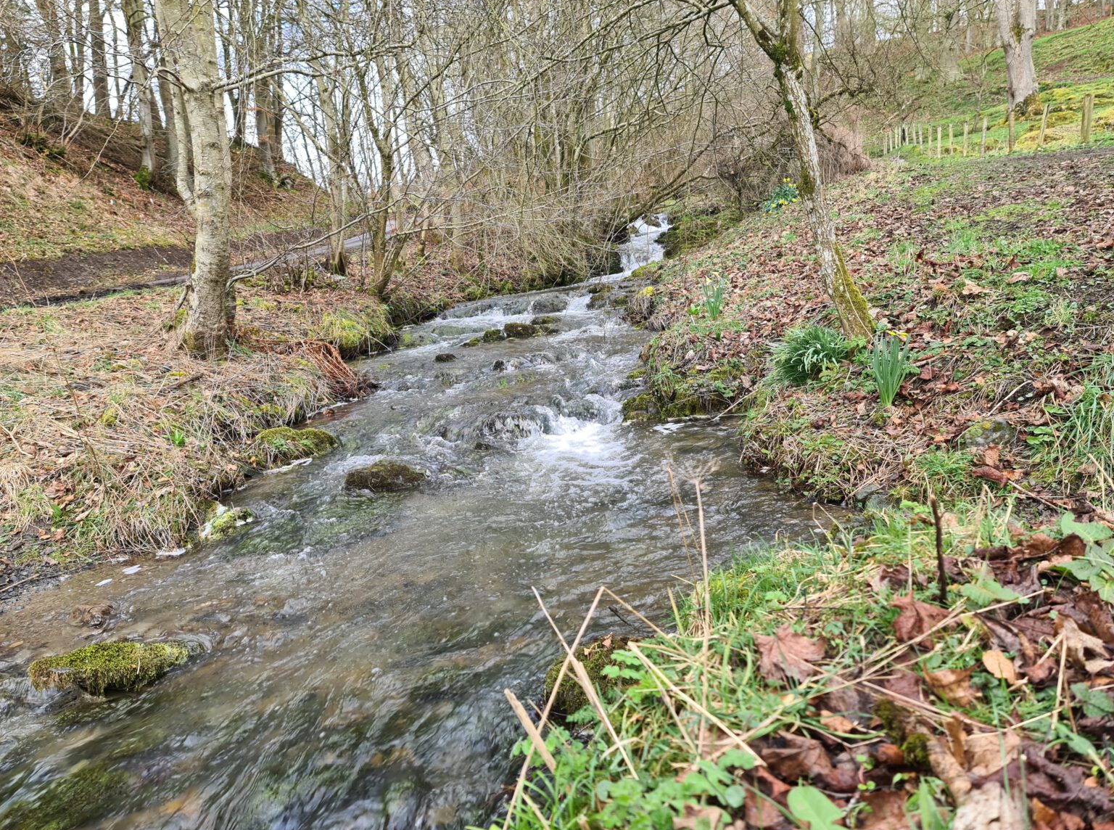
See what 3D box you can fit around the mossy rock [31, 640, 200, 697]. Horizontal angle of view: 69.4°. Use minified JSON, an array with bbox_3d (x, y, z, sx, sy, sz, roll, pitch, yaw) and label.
[{"bbox_3d":[-1.155,0.660,2.100,0.400,0.090,0.180,-2,9,-15],"label":"mossy rock"}]

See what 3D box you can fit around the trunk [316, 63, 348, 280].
[{"bbox_3d":[-2.886,-3.125,10.300,0.310,2.600,0.310,0,9,0],"label":"trunk"}]

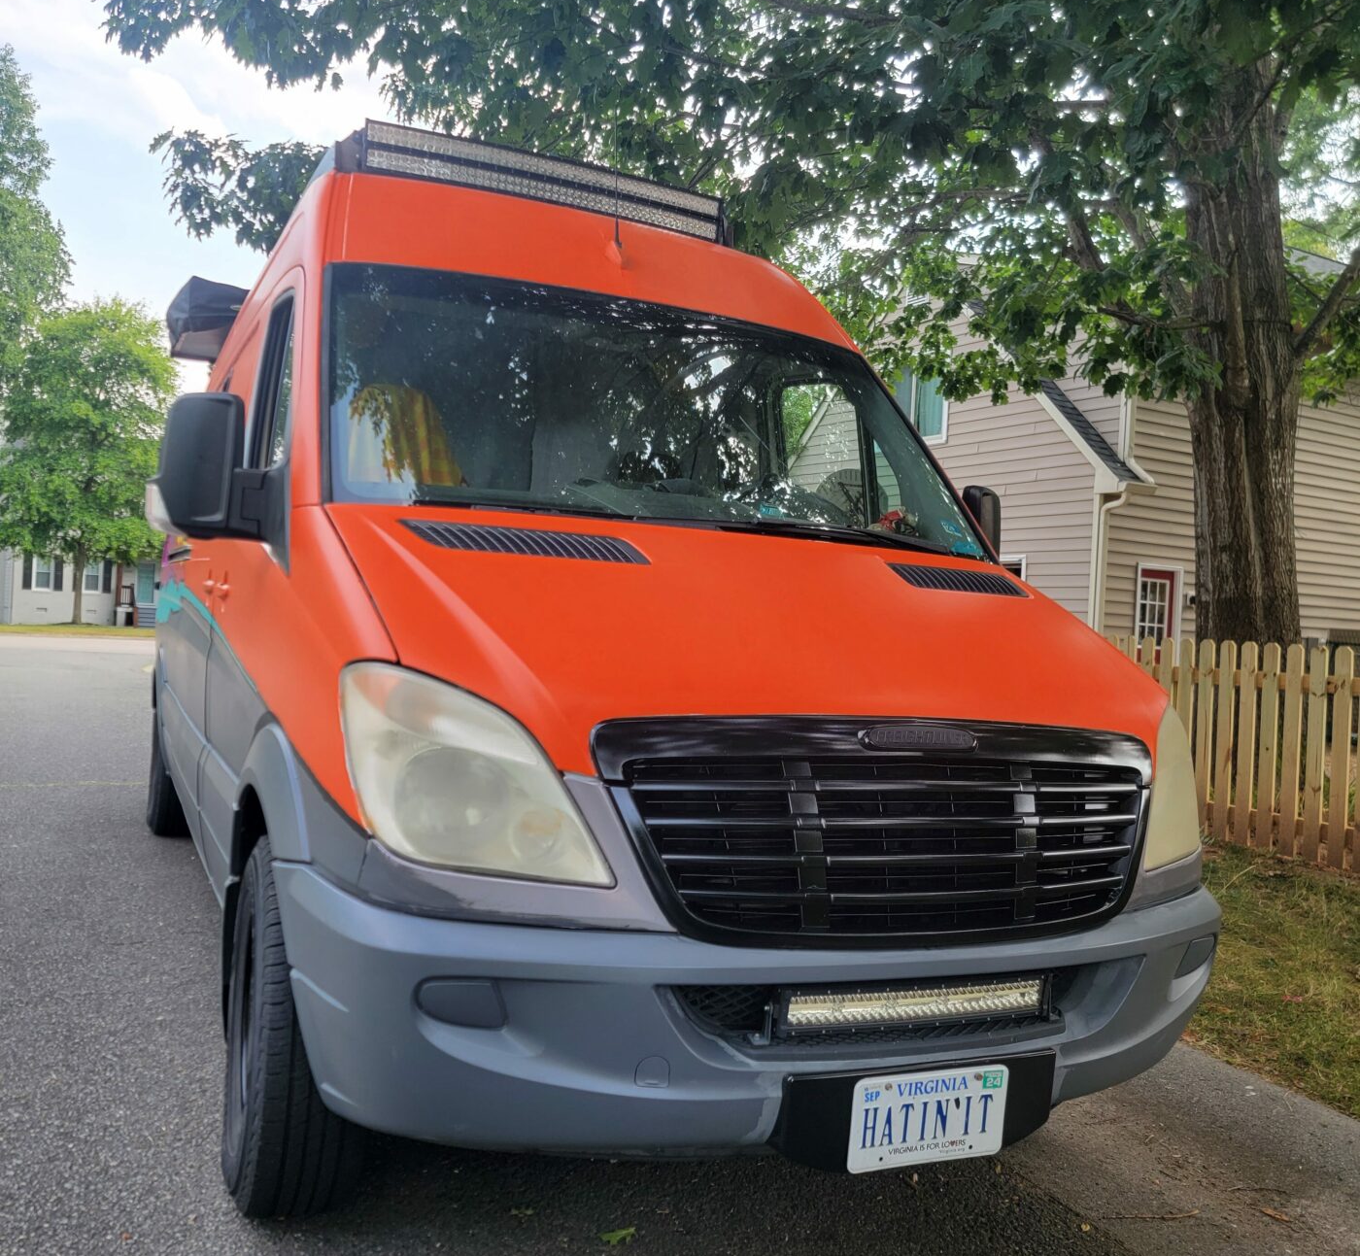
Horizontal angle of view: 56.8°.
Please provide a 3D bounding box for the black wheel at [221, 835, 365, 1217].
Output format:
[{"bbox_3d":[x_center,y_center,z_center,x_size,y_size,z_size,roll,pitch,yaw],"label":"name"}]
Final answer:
[{"bbox_3d":[-0.807,0.808,2.621,0.250,0.750,0.750,4,0,-25],"label":"black wheel"}]

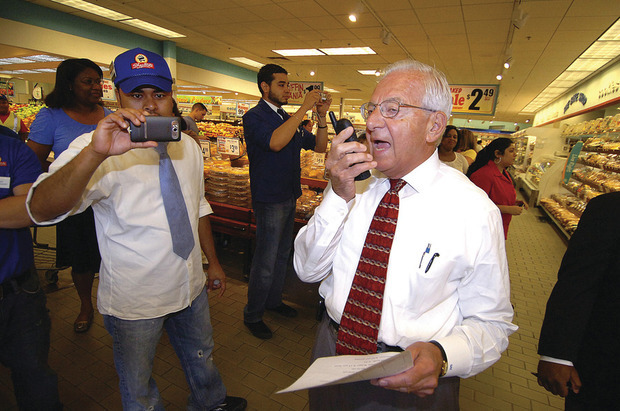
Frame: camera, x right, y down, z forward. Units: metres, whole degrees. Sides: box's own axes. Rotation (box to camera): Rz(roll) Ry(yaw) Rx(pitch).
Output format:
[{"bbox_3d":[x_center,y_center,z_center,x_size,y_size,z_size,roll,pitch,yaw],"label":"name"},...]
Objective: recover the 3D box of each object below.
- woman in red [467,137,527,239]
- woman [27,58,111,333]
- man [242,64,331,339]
[{"bbox_3d":[1.510,0.202,2.666,0.460,1.560,0.460,15,18,35],"label":"woman in red"},{"bbox_3d":[-1.419,-0.001,2.019,0.520,1.760,0.360,-7,19,-40],"label":"woman"},{"bbox_3d":[-0.180,0.031,2.150,0.580,1.850,0.480,13,16,27],"label":"man"}]

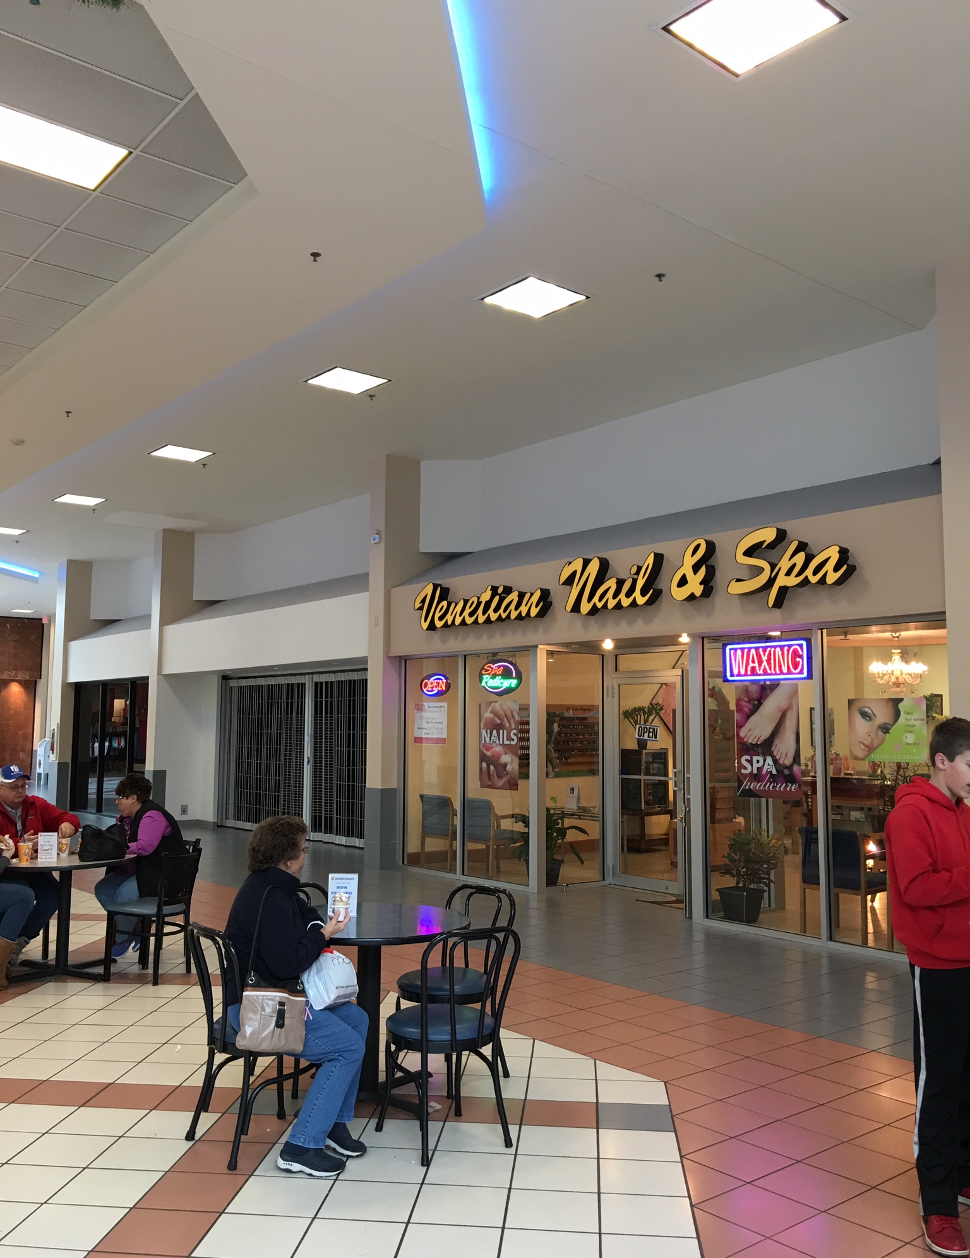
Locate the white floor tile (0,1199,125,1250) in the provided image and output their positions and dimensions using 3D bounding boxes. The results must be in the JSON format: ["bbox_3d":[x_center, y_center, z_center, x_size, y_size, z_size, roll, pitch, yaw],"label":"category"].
[{"bbox_3d":[-1.331,1.900,3.437,0.299,0.010,0.299,0,-6,5],"label":"white floor tile"}]

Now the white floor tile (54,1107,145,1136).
[{"bbox_3d":[-1.551,1.991,4.378,0.299,0.010,0.299,0,-6,5],"label":"white floor tile"}]

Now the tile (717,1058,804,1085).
[{"bbox_3d":[1.263,2.076,5.053,0.297,0.015,0.297,5,-7,-39],"label":"tile"}]

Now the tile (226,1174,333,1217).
[{"bbox_3d":[-0.684,1.921,3.656,0.300,0.015,0.300,0,-6,5],"label":"tile"}]

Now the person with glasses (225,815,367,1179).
[{"bbox_3d":[-0.712,1.333,4.088,0.580,1.240,0.480,1,-6,-5],"label":"person with glasses"}]

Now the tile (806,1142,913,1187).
[{"bbox_3d":[1.383,1.988,4.014,0.298,0.012,0.298,5,-7,-39],"label":"tile"}]

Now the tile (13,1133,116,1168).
[{"bbox_3d":[-1.599,1.989,4.126,0.305,0.010,0.302,0,-5,5],"label":"tile"}]

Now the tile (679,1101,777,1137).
[{"bbox_3d":[0.989,2.013,4.440,0.297,0.015,0.297,5,-7,-39],"label":"tile"}]

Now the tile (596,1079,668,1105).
[{"bbox_3d":[0.650,2.054,4.781,0.301,0.012,0.297,0,-5,5],"label":"tile"}]

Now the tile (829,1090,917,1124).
[{"bbox_3d":[1.658,2.049,4.630,0.298,0.012,0.298,5,-7,-39],"label":"tile"}]

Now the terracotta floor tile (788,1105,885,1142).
[{"bbox_3d":[1.425,2.025,4.433,0.299,0.010,0.299,5,-7,-39],"label":"terracotta floor tile"}]

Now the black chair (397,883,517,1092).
[{"bbox_3d":[-0.150,1.633,4.984,0.440,0.850,0.490,-4,-7,41],"label":"black chair"}]

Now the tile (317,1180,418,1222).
[{"bbox_3d":[-0.385,1.931,3.655,0.299,0.010,0.299,0,-6,5],"label":"tile"}]

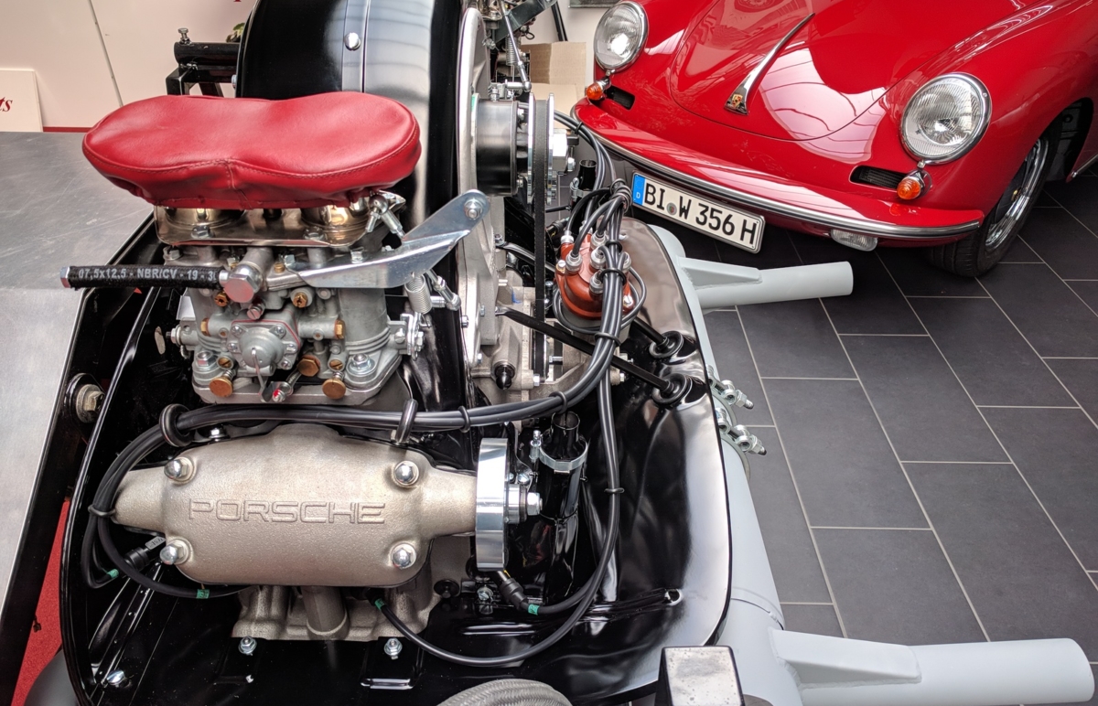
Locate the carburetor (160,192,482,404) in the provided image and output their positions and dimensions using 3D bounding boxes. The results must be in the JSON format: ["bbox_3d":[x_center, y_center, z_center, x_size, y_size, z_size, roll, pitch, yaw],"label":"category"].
[{"bbox_3d":[-0.143,-0.043,0.515,0.207,0.144,0.122,0,37,0],"label":"carburetor"}]

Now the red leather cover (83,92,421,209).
[{"bbox_3d":[-0.165,-0.118,0.466,0.188,0.043,0.110,0,37,0],"label":"red leather cover"}]

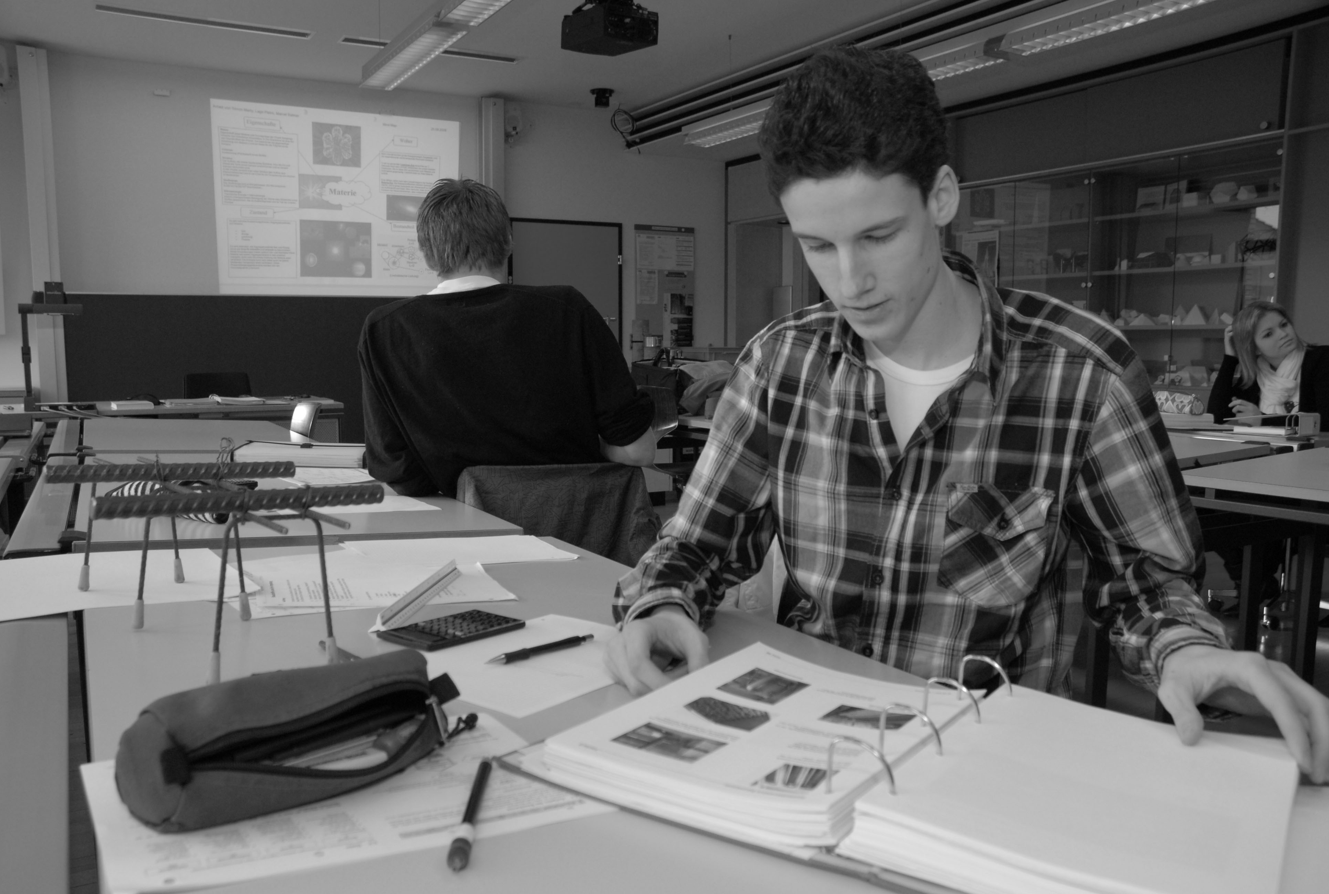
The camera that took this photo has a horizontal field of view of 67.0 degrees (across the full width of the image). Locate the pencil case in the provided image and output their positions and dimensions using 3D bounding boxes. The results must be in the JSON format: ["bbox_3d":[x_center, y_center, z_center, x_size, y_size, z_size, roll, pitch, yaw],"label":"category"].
[{"bbox_3d":[-0.243,0.190,0.668,0.088,0.078,0.205,7,6,40],"label":"pencil case"}]

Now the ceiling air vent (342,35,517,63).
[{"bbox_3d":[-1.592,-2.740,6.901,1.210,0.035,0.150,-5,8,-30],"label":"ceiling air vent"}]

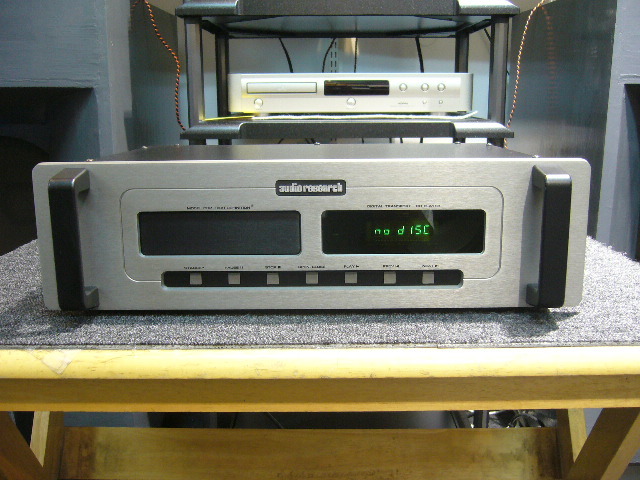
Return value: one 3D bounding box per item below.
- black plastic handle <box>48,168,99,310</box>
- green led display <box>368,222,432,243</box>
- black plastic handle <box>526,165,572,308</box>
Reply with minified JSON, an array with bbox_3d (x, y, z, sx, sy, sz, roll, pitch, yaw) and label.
[{"bbox_3d":[-0.211,0.002,0.556,0.022,0.126,0.034,0,11,1],"label":"black plastic handle"},{"bbox_3d":[0.071,-0.007,0.573,0.057,0.018,0.005,0,11,1],"label":"green led display"},{"bbox_3d":[0.195,-0.001,0.551,0.022,0.126,0.034,0,11,1],"label":"black plastic handle"}]

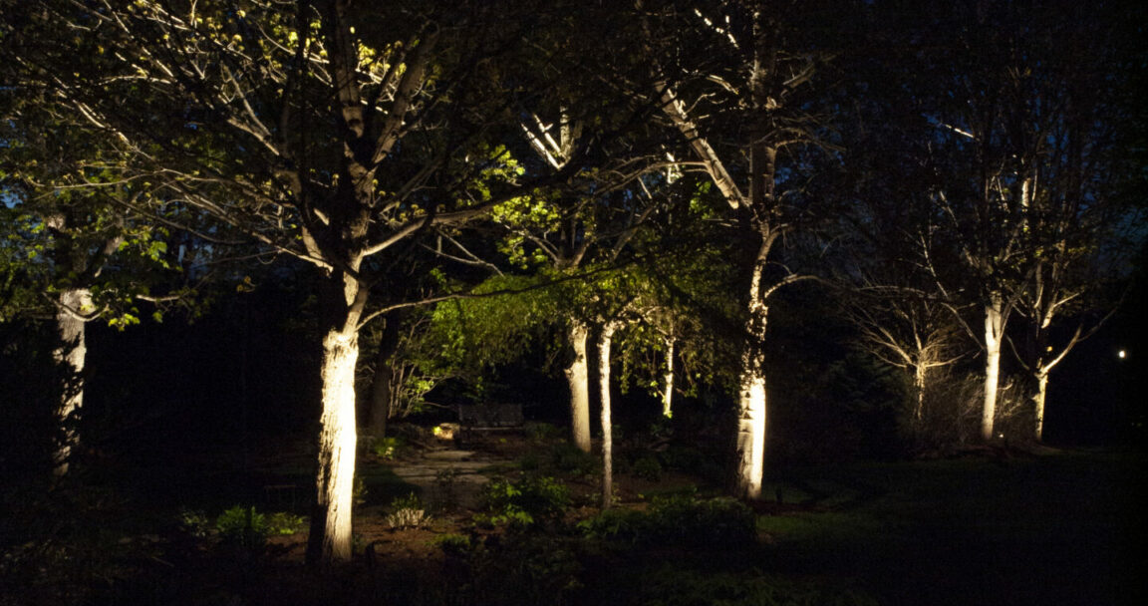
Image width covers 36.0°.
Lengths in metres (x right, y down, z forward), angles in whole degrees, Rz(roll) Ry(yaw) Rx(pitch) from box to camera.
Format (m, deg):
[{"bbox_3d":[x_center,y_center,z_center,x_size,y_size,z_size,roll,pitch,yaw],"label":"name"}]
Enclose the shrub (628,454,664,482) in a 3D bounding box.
[{"bbox_3d":[0.886,2.048,22.032,0.447,0.349,0.420,0,-2,0],"label":"shrub"}]

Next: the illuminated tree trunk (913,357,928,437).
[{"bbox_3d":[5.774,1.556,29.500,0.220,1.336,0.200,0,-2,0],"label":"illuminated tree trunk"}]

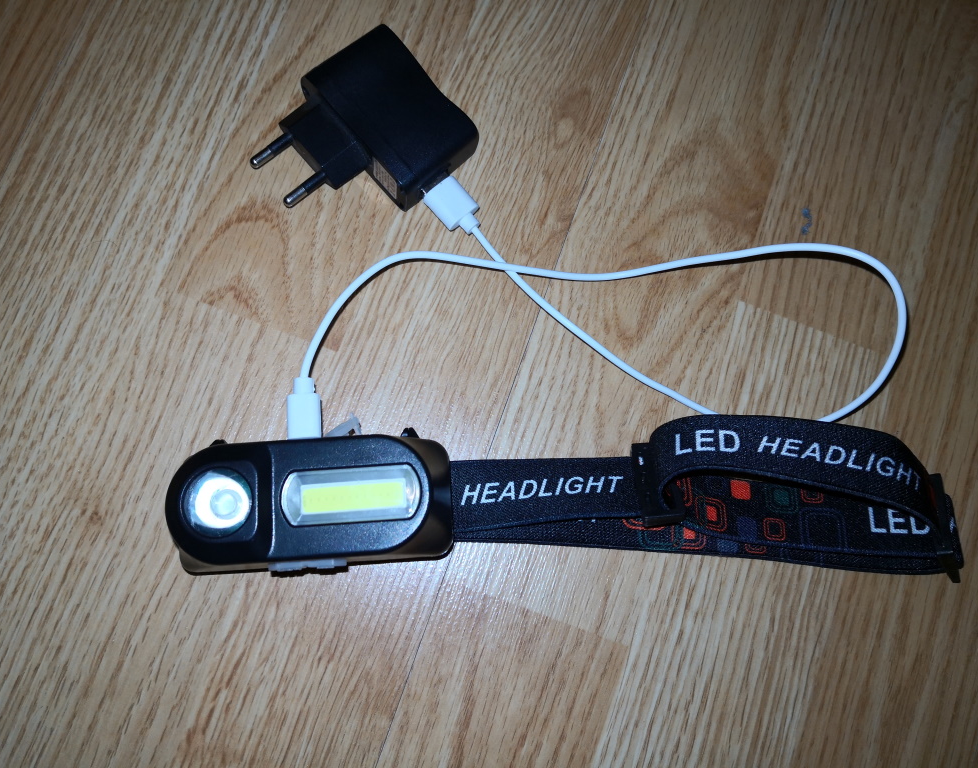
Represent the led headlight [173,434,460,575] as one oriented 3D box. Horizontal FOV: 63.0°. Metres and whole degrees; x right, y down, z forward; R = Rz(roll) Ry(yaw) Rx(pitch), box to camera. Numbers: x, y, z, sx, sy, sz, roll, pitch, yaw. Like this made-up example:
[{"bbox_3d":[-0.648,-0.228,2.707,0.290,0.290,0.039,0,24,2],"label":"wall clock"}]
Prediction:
[{"bbox_3d":[-0.057,0.038,0.254,0.091,0.039,0.042,-3,80,-5],"label":"led headlight"}]

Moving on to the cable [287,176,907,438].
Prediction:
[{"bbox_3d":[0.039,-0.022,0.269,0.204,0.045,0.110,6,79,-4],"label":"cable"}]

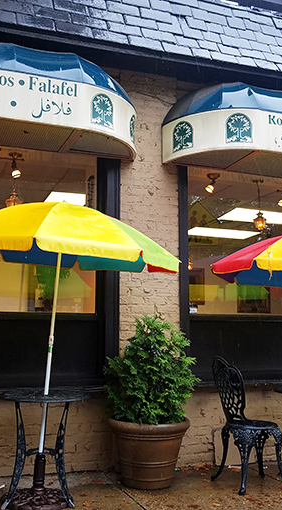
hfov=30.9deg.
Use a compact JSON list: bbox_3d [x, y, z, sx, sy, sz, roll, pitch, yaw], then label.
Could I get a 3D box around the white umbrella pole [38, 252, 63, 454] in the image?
[{"bbox_3d":[-0.598,0.594,3.409,0.033,1.423,0.033,6,-5,-15],"label":"white umbrella pole"}]

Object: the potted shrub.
[{"bbox_3d":[0.054,1.044,3.828,0.693,1.232,0.683,0,-9,0],"label":"potted shrub"}]

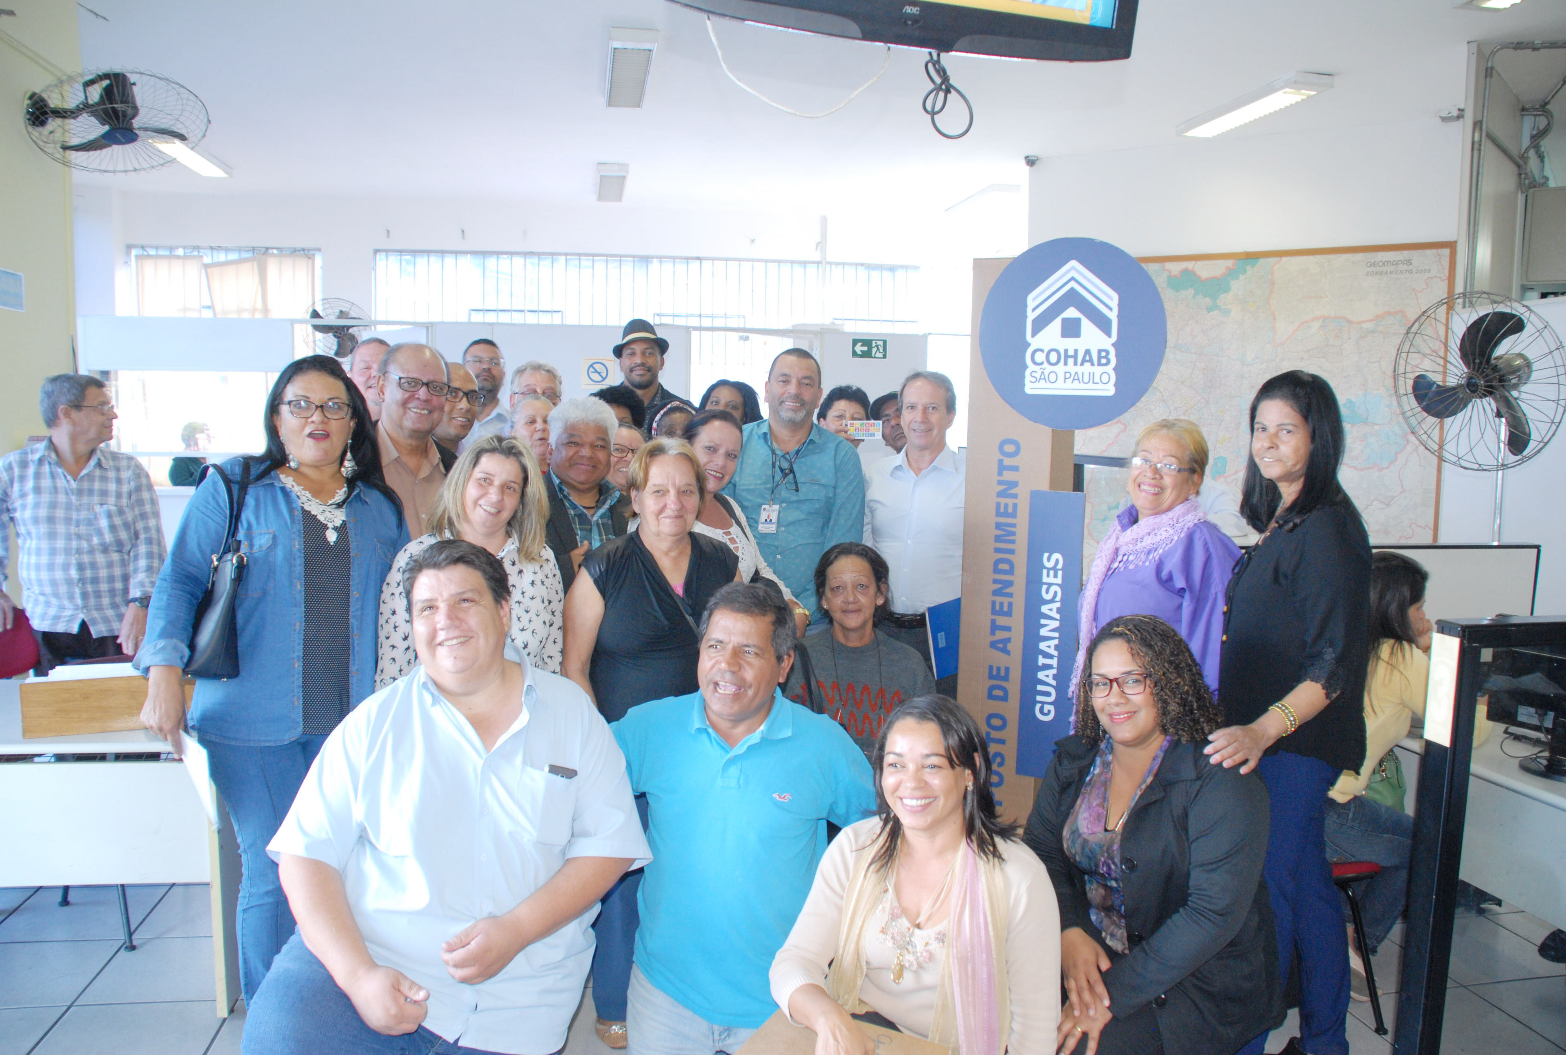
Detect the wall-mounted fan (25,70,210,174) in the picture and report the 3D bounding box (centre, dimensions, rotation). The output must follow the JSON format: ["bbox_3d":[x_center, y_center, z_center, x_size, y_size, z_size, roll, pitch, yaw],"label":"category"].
[{"bbox_3d":[-2.482,-1.560,4.413,0.620,0.330,0.600,-3,-16,-10],"label":"wall-mounted fan"}]

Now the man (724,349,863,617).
[{"bbox_3d":[0.035,0.326,3.679,0.510,1.745,0.330,1,5,7],"label":"man"}]

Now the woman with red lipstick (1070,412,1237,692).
[{"bbox_3d":[0.949,0.493,3.070,0.360,1.541,0.480,-5,7,-45],"label":"woman with red lipstick"}]

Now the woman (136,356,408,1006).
[{"bbox_3d":[-1.131,0.442,2.725,0.570,1.663,0.380,-2,6,-25],"label":"woman"}]

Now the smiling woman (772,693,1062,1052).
[{"bbox_3d":[0.222,0.818,2.029,0.540,1.067,0.620,2,5,15],"label":"smiling woman"}]

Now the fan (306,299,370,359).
[{"bbox_3d":[-3.818,-1.694,10.150,0.600,0.600,0.380,1,12,0],"label":"fan"}]

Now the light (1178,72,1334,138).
[{"bbox_3d":[2.839,-2.549,7.179,0.240,0.070,1.250,0,5,-10],"label":"light"}]

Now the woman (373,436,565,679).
[{"bbox_3d":[-0.751,0.522,2.887,0.480,1.483,0.340,-1,5,-18],"label":"woman"}]

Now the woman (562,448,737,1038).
[{"bbox_3d":[-0.306,0.532,2.817,0.480,1.483,0.340,0,5,-7],"label":"woman"}]

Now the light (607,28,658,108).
[{"bbox_3d":[-0.853,-2.528,6.562,0.240,0.070,1.250,0,5,-10],"label":"light"}]

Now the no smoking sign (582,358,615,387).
[{"bbox_3d":[-1.171,-0.983,7.500,0.205,0.200,0.005,0,5,-10],"label":"no smoking sign"}]

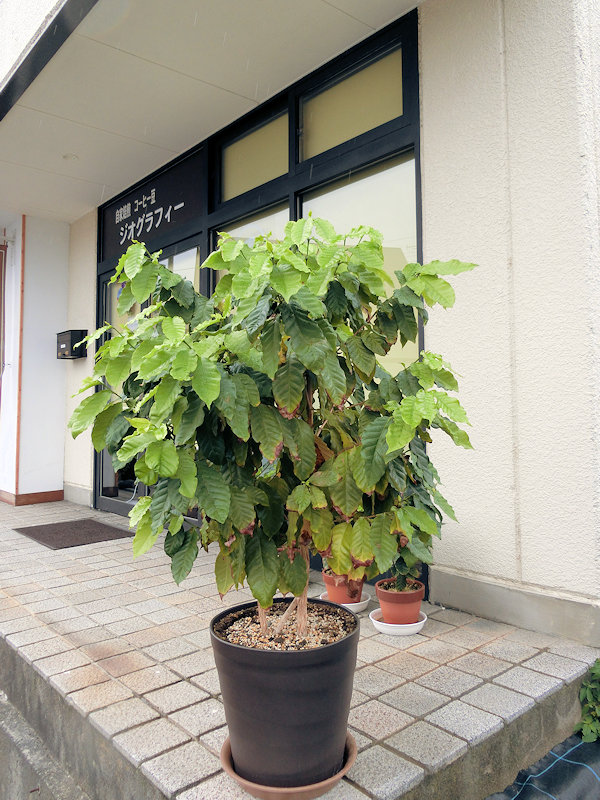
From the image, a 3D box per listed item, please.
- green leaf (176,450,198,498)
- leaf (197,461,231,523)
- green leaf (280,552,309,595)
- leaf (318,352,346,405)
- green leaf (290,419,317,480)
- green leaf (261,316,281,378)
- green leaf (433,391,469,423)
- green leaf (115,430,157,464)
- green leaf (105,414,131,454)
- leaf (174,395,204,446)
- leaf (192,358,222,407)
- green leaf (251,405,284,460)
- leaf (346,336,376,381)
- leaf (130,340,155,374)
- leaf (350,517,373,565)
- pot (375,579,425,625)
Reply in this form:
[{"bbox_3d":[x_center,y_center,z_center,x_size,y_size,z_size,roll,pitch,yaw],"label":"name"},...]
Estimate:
[{"bbox_3d":[-0.208,0.136,1.060,0.036,0.096,0.022,-19,-19,2],"label":"green leaf"},{"bbox_3d":[-0.157,0.163,1.048,0.060,0.125,0.025,-21,-12,8],"label":"leaf"},{"bbox_3d":[-0.010,0.333,1.120,0.052,0.095,0.025,-4,-12,-1],"label":"green leaf"},{"bbox_3d":[0.062,-0.045,1.165,0.055,0.119,0.022,-12,-15,-11],"label":"leaf"},{"bbox_3d":[0.006,0.097,1.145,0.052,0.128,0.022,-2,-14,-3],"label":"green leaf"},{"bbox_3d":[-0.049,-0.107,1.160,0.050,0.137,0.025,-2,-18,19],"label":"green leaf"},{"bbox_3d":[0.310,0.016,1.185,0.047,0.102,0.025,-45,-6,-29],"label":"green leaf"},{"bbox_3d":[-0.307,0.089,1.090,0.084,0.039,0.028,-37,-16,-25],"label":"green leaf"},{"bbox_3d":[-0.363,0.065,1.160,0.049,0.096,0.022,14,-24,8],"label":"green leaf"},{"bbox_3d":[-0.206,0.037,1.080,0.044,0.109,0.025,15,-20,5],"label":"leaf"},{"bbox_3d":[-0.172,-0.031,1.060,0.051,0.093,0.028,-6,-12,-9],"label":"leaf"},{"bbox_3d":[-0.066,0.061,1.090,0.055,0.108,0.030,-16,-14,-4],"label":"green leaf"},{"bbox_3d":[0.125,-0.086,1.180,0.047,0.096,0.026,-27,-11,7],"label":"leaf"},{"bbox_3d":[-0.300,-0.086,1.120,0.046,0.080,0.026,34,-15,0],"label":"leaf"},{"bbox_3d":[0.116,0.267,1.090,0.040,0.098,0.020,2,-29,2],"label":"leaf"},{"bbox_3d":[0.356,0.732,2.049,0.174,0.137,0.174,-1,-3,0],"label":"pot"}]

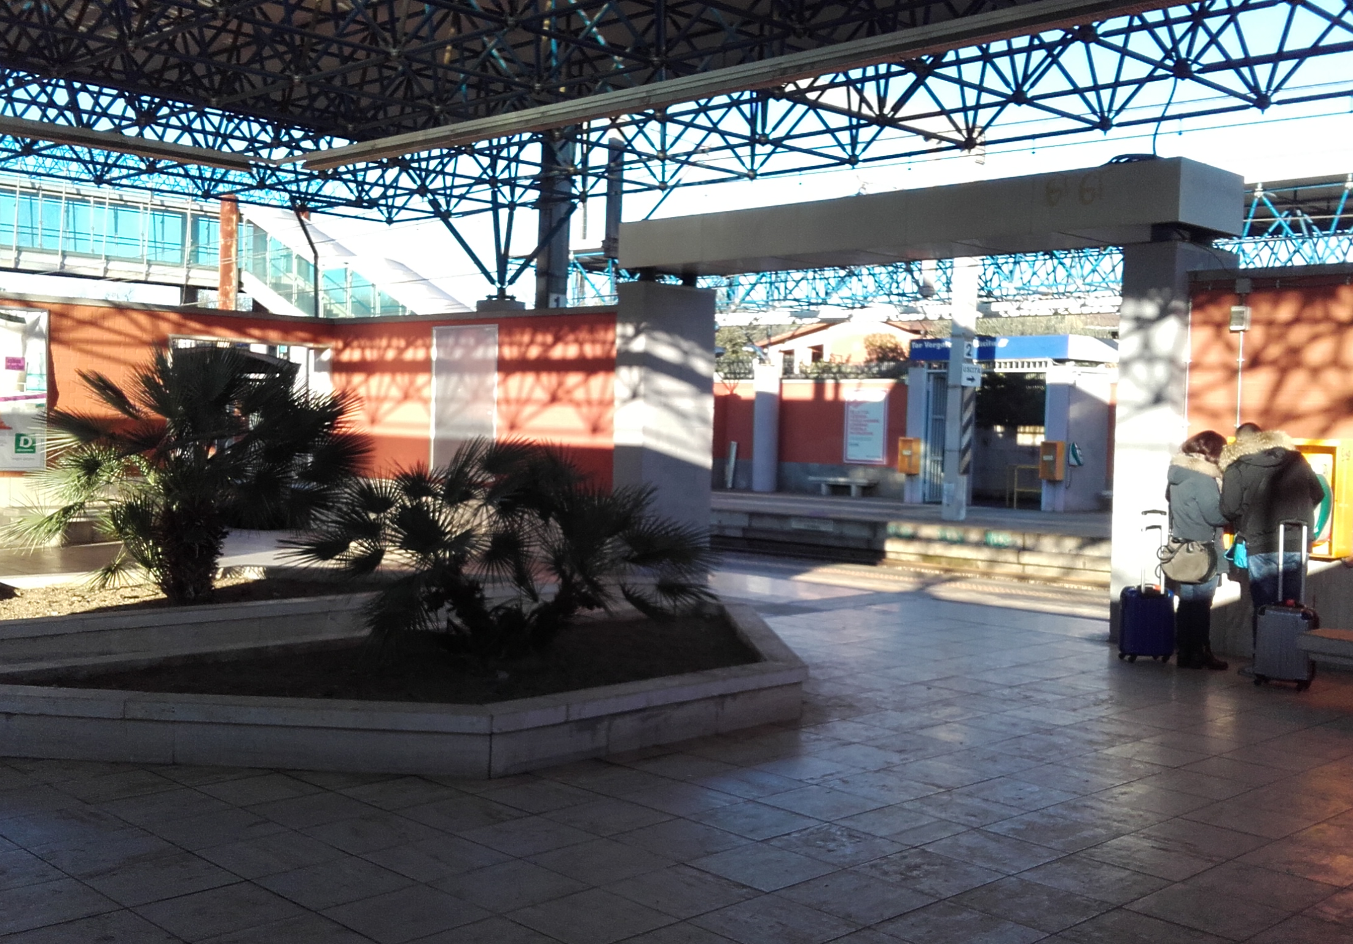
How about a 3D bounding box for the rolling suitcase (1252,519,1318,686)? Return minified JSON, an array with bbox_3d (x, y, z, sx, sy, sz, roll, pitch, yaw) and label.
[{"bbox_3d":[3.983,0.854,8.617,0.360,1.080,0.240,3,3,43],"label":"rolling suitcase"}]

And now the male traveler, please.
[{"bbox_3d":[4.064,0.514,8.965,0.660,1.740,0.500,1,2,-5],"label":"male traveler"}]

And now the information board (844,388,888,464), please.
[{"bbox_3d":[4.776,-1.158,33.000,1.380,1.900,0.070,3,2,40],"label":"information board"}]

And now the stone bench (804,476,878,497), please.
[{"bbox_3d":[4.077,0.363,32.300,1.750,0.480,0.480,3,2,40],"label":"stone bench"}]

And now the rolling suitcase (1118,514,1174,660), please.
[{"bbox_3d":[3.367,0.806,9.392,0.340,1.090,0.220,1,2,-8],"label":"rolling suitcase"}]

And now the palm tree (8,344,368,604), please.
[{"bbox_3d":[-3.586,0.004,9.600,2.500,1.860,2.350,2,2,0],"label":"palm tree"}]

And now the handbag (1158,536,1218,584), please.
[{"bbox_3d":[3.578,0.615,9.200,0.400,0.340,0.180,3,2,35],"label":"handbag"}]

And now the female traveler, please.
[{"bbox_3d":[3.654,0.529,9.230,0.410,1.670,0.450,0,2,-38],"label":"female traveler"}]

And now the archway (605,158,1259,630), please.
[{"bbox_3d":[1.907,-0.632,12.227,5.920,3.700,0.990,3,3,43],"label":"archway"}]

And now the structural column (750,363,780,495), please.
[{"bbox_3d":[2.305,-1.193,34.000,0.640,3.400,0.640,2,2,0],"label":"structural column"}]

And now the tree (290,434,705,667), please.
[{"bbox_3d":[-1.058,0.445,8.000,2.500,1.320,2.050,2,2,0],"label":"tree"}]

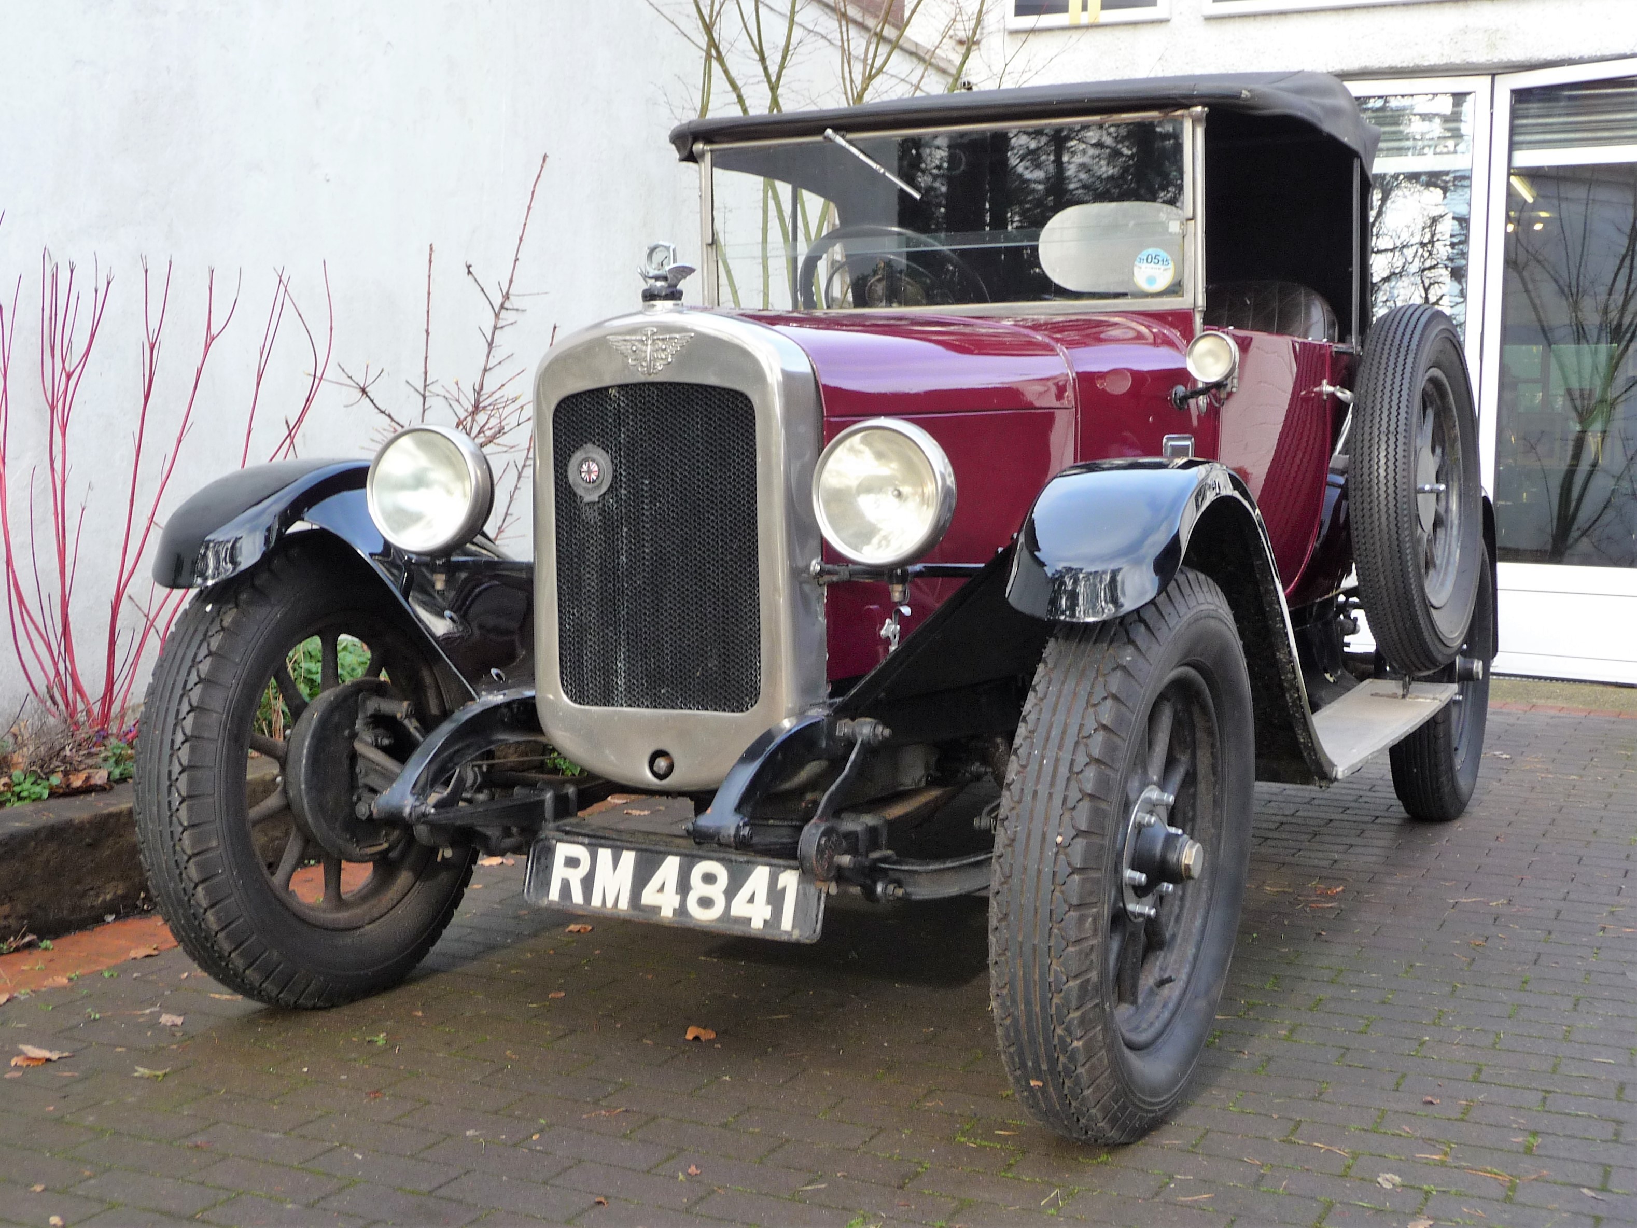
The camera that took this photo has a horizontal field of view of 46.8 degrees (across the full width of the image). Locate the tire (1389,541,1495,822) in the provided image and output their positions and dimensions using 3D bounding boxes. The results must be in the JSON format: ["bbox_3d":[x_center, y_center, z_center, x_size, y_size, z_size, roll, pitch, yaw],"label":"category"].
[{"bbox_3d":[1.696,0.166,5.101,0.155,0.785,0.785,2,4,26],"label":"tire"}]

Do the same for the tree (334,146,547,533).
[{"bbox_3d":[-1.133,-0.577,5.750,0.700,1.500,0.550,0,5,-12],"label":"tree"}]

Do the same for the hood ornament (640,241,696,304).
[{"bbox_3d":[-0.229,-0.508,2.810,0.095,0.092,0.058,2,4,26],"label":"hood ornament"}]

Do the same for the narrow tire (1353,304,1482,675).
[{"bbox_3d":[1.319,-0.268,4.152,0.148,0.800,0.800,-1,3,29],"label":"narrow tire"}]

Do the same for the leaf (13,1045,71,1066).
[{"bbox_3d":[-1.195,0.678,2.905,0.090,0.026,0.060,0,4,-6],"label":"leaf"}]

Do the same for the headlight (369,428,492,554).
[{"bbox_3d":[-0.587,-0.196,2.990,0.196,0.198,0.155,2,4,26],"label":"headlight"}]

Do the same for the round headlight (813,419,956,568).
[{"bbox_3d":[0.112,-0.171,2.643,0.196,0.198,0.155,2,4,26],"label":"round headlight"}]

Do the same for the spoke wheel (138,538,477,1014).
[{"bbox_3d":[-0.831,0.265,3.224,0.158,0.800,0.800,0,3,27],"label":"spoke wheel"}]

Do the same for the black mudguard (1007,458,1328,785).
[{"bbox_3d":[0.544,0.064,2.829,0.285,0.575,1.090,3,5,26],"label":"black mudguard"}]

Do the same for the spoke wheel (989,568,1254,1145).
[{"bbox_3d":[0.438,0.324,2.604,0.158,0.800,0.800,6,6,26],"label":"spoke wheel"}]

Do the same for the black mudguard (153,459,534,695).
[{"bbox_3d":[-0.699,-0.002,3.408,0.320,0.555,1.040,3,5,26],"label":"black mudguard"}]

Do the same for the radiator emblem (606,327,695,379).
[{"bbox_3d":[-0.247,-0.385,2.782,0.147,0.073,0.012,2,4,26],"label":"radiator emblem"}]

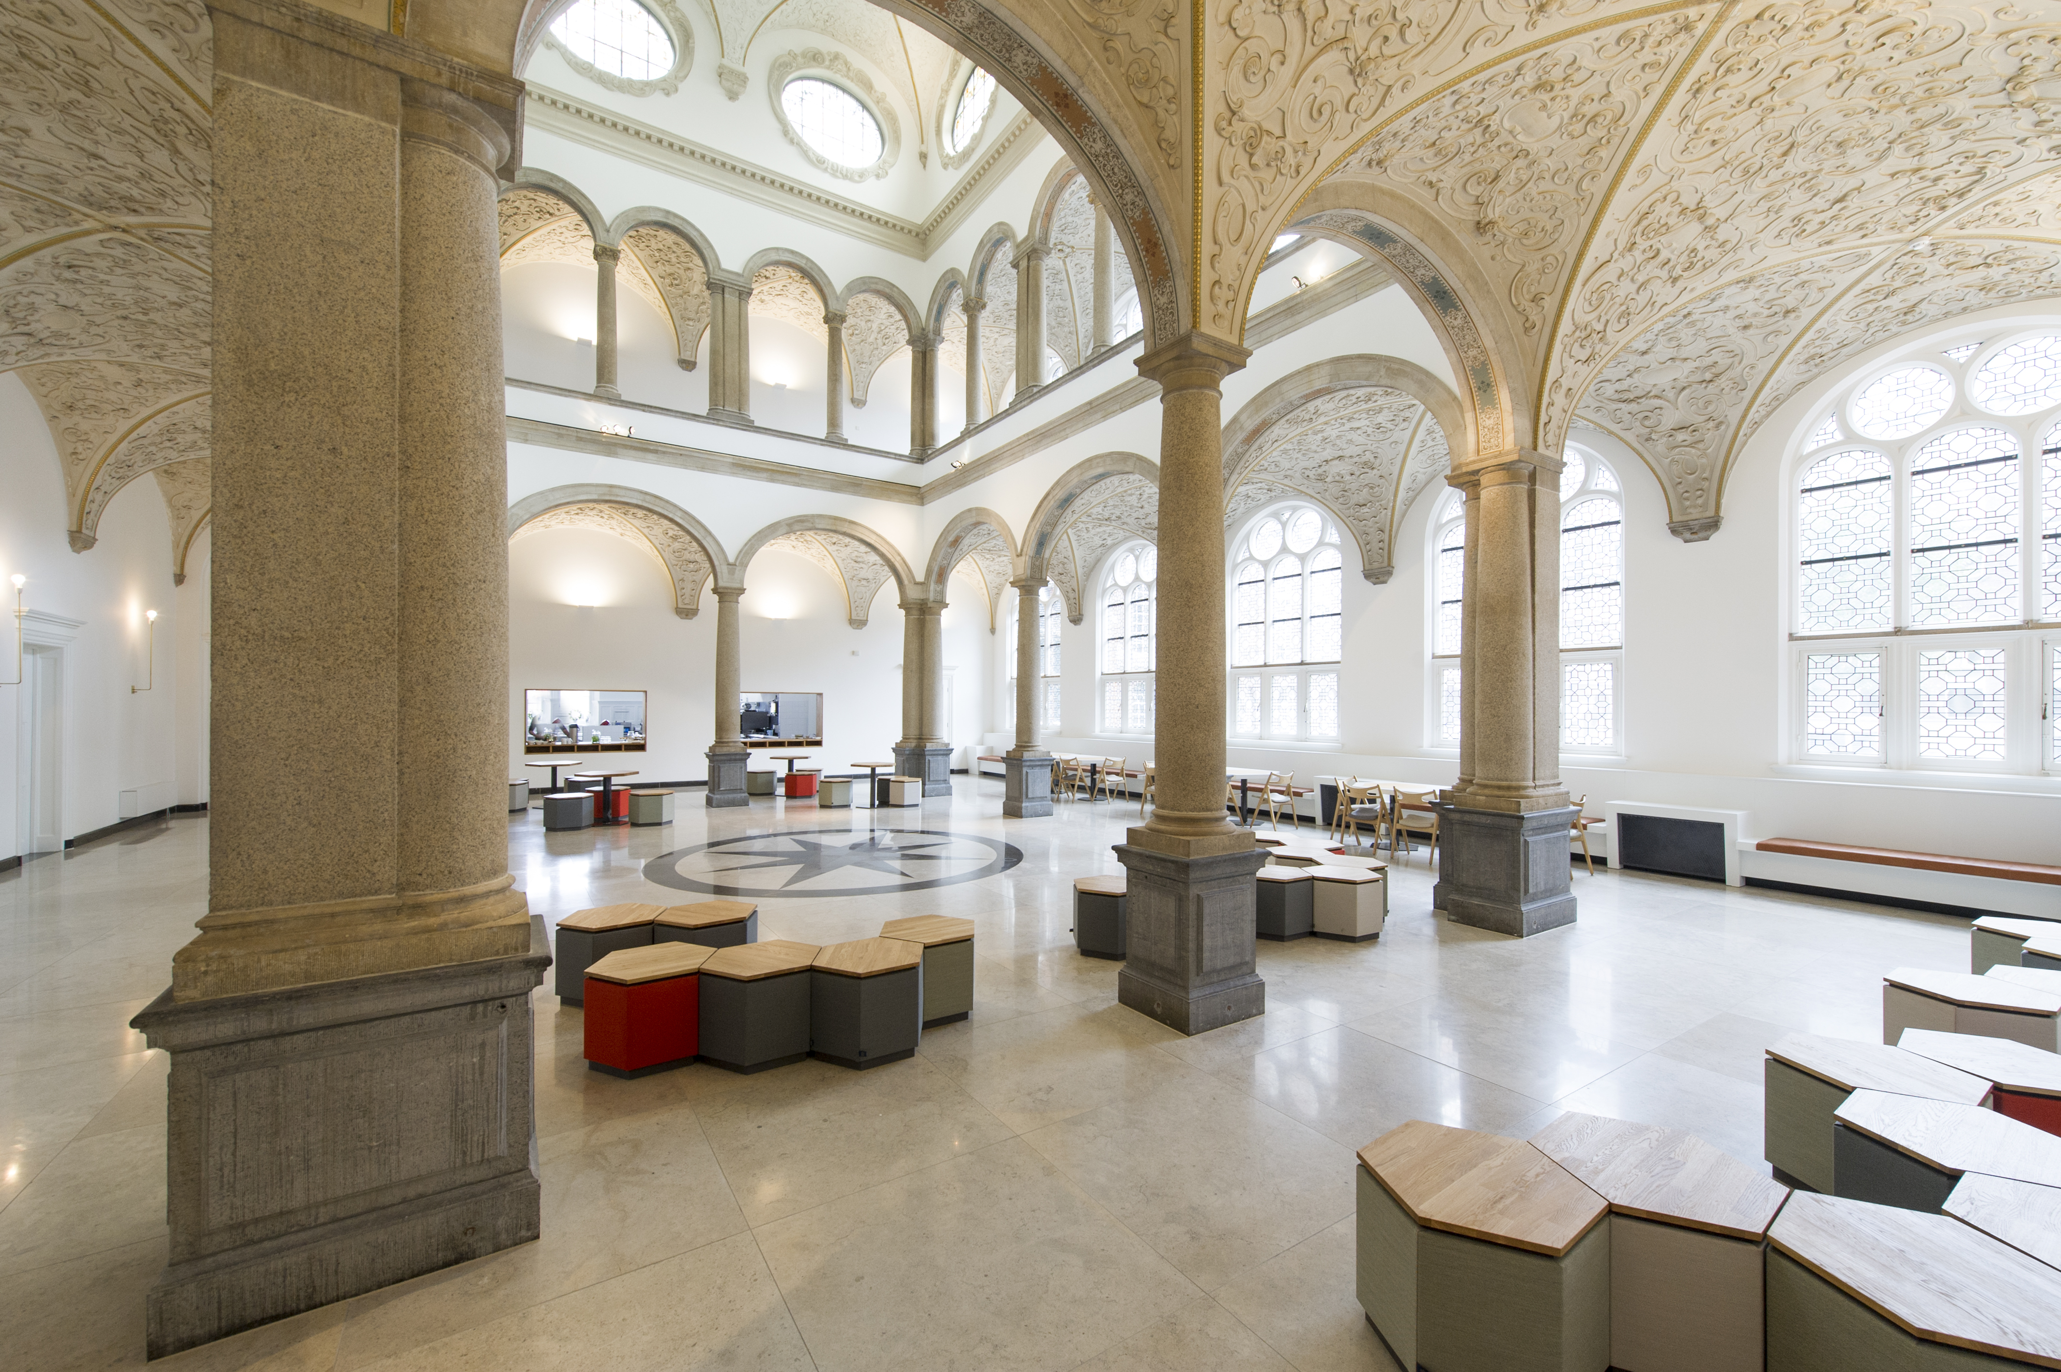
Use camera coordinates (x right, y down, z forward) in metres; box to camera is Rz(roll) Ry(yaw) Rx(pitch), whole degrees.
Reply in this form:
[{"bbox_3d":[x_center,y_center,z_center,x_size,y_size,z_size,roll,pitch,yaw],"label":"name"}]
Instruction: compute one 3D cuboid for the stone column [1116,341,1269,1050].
[{"bbox_3d":[0.910,-0.038,4.544,0.624,3.694,0.624,1,-2,-34],"label":"stone column"}]

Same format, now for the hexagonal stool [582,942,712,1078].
[{"bbox_3d":[-1.779,1.512,3.788,0.600,0.430,0.520,1,-2,-33],"label":"hexagonal stool"}]

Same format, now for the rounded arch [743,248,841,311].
[{"bbox_3d":[-4.322,-7.357,14.458,1.764,0.924,0.370,1,-2,-33],"label":"rounded arch"}]

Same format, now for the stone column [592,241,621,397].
[{"bbox_3d":[-6.779,-5.822,12.793,0.353,2.436,0.353,1,-2,-33],"label":"stone column"}]

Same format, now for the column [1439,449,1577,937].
[{"bbox_3d":[3.668,0.032,6.377,0.880,3.600,0.880,1,-2,-33],"label":"column"}]

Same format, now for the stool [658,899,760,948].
[{"bbox_3d":[-1.924,1.578,4.763,0.581,0.455,0.505,1,-2,-39],"label":"stool"}]

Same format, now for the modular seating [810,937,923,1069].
[{"bbox_3d":[-0.793,1.562,3.976,0.581,0.455,0.505,1,-2,-35],"label":"modular seating"}]

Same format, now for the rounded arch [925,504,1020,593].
[{"bbox_3d":[-0.955,-2.361,14.167,0.400,1.470,3.500,1,-2,-33],"label":"rounded arch"}]

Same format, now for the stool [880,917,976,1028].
[{"bbox_3d":[-0.561,1.574,4.443,0.581,0.455,0.505,1,-2,-34],"label":"stool"}]

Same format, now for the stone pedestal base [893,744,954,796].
[{"bbox_3d":[-2.071,1.624,15.252,0.895,0.895,0.895,1,-2,-34],"label":"stone pedestal base"}]

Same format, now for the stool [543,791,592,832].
[{"bbox_3d":[-6.345,1.747,11.030,0.588,0.447,0.509,1,-2,-33],"label":"stool"}]

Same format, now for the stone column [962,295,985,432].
[{"bbox_3d":[-1.023,-5.778,14.382,0.353,2.470,0.353,0,-2,0],"label":"stone column"}]

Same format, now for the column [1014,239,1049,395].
[{"bbox_3d":[0.022,-5.737,12.767,0.400,2.469,0.800,1,-2,-33],"label":"column"}]

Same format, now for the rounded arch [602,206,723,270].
[{"bbox_3d":[-6.105,-7.430,13.408,1.740,0.940,0.360,1,-2,-33],"label":"rounded arch"}]

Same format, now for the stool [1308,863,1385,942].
[{"bbox_3d":[2.293,1.595,5.897,0.600,0.430,0.520,1,-2,-33],"label":"stool"}]

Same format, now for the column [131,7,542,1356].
[{"bbox_3d":[-2.151,-0.099,2.710,0.899,3.696,0.899,1,-2,-33],"label":"column"}]

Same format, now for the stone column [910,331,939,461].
[{"bbox_3d":[-2.066,-5.666,15.666,0.463,2.354,0.463,1,-2,-34],"label":"stone column"}]

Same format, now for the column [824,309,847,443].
[{"bbox_3d":[-3.593,-5.693,14.775,0.337,2.354,0.337,1,-2,-34],"label":"column"}]

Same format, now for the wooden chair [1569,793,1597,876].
[{"bbox_3d":[5.296,1.506,8.049,0.520,0.780,0.500,1,-2,-33],"label":"wooden chair"}]

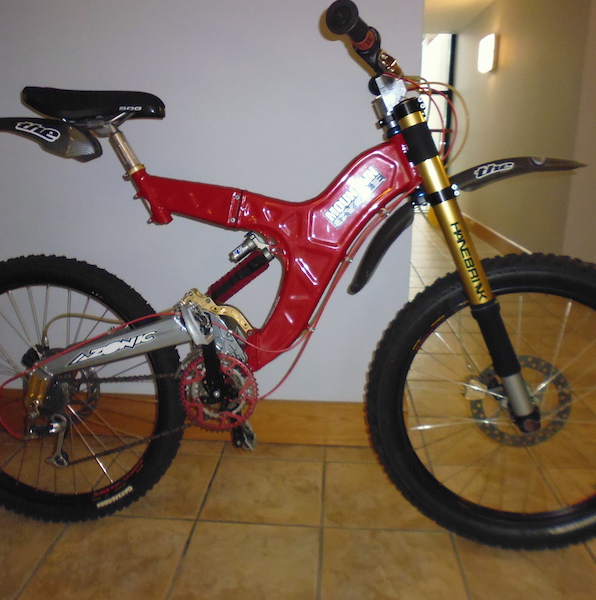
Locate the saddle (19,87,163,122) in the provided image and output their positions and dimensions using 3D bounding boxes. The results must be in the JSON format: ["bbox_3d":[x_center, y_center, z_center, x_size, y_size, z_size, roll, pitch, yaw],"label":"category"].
[{"bbox_3d":[-0.424,-0.415,1.177,0.288,0.070,0.145,2,10,5],"label":"saddle"}]

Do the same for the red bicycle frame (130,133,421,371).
[{"bbox_3d":[-0.056,-0.085,1.202,0.605,0.535,0.085,2,10,5],"label":"red bicycle frame"}]

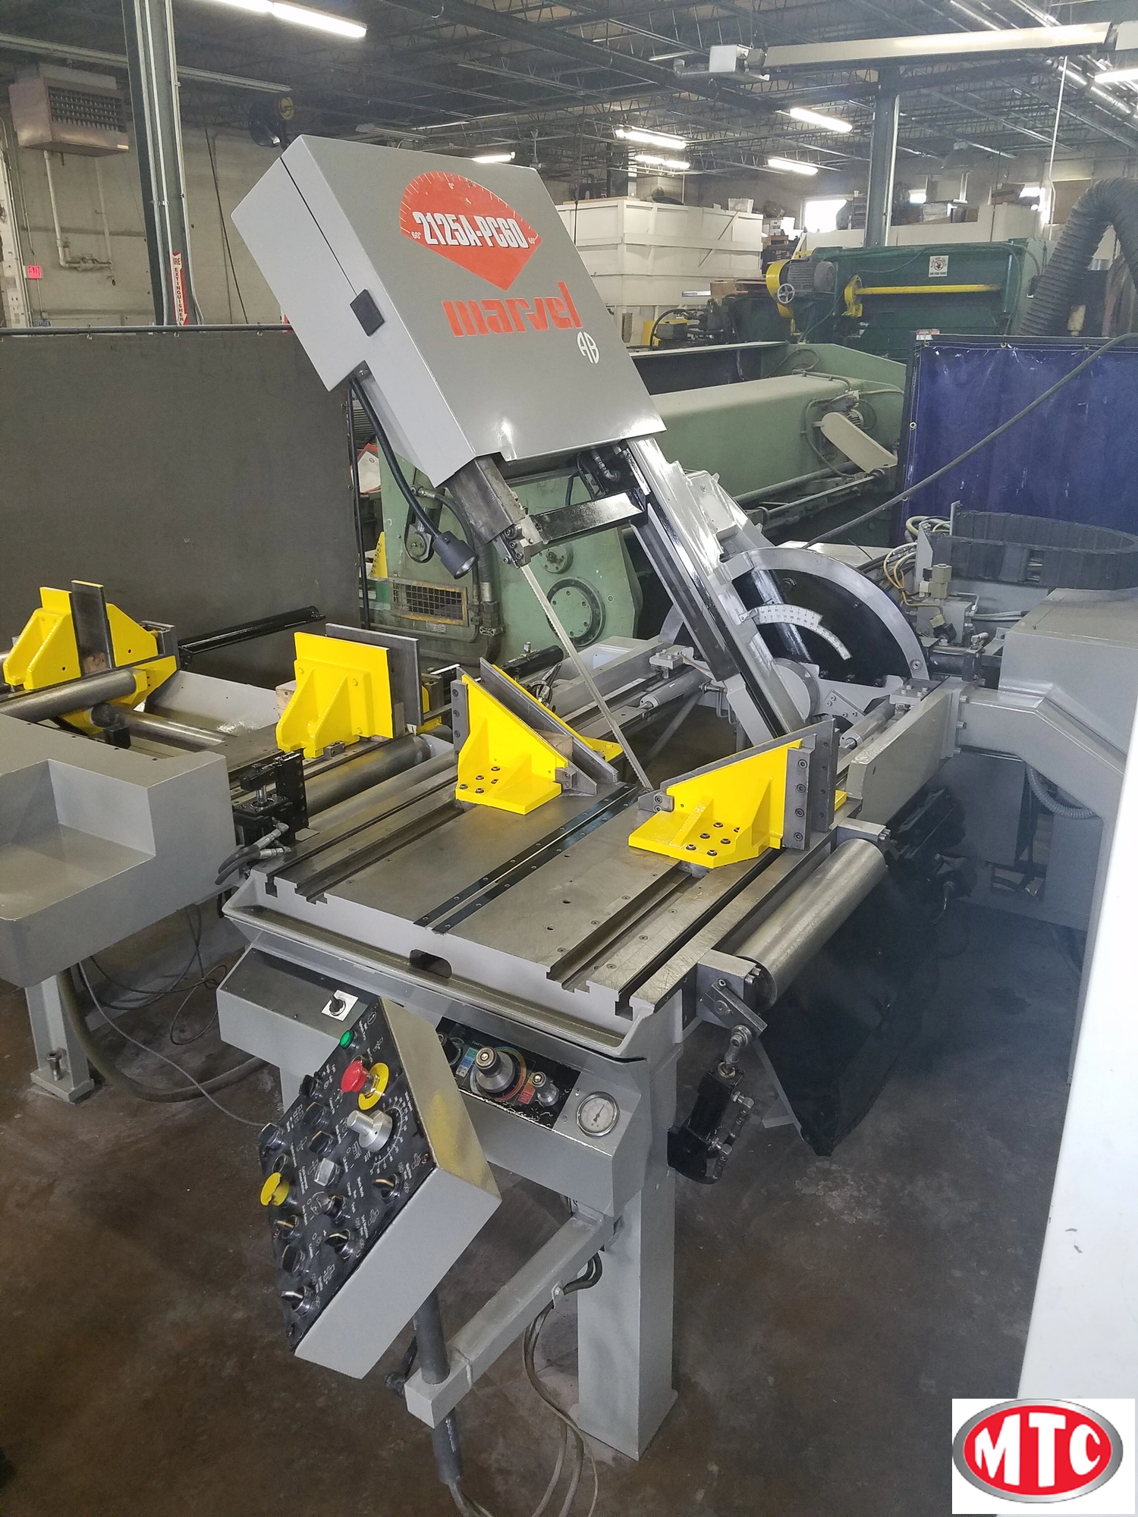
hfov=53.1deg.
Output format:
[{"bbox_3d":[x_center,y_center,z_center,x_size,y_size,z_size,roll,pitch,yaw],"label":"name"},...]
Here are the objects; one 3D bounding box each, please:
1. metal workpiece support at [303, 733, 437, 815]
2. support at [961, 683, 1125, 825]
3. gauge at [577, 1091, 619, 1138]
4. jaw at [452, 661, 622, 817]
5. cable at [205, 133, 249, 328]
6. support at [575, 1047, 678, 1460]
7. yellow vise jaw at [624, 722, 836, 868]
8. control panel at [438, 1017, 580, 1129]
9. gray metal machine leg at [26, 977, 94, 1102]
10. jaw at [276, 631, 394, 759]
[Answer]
[{"bbox_3d":[-0.519,0.069,2.579,0.097,0.098,0.523,12,24,31],"label":"metal workpiece support"},{"bbox_3d":[1.161,-0.011,2.739,0.425,0.250,0.157,12,24,31],"label":"support"},{"bbox_3d":[0.042,0.478,1.518,0.061,0.027,0.061,12,56,31],"label":"gauge"},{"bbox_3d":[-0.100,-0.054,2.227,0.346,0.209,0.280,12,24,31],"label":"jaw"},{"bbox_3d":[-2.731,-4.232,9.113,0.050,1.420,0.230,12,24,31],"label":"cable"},{"bbox_3d":[0.089,0.740,1.722,0.113,0.700,0.115,12,24,31],"label":"support"},{"bbox_3d":[0.258,0.032,1.988,0.360,0.210,0.271,12,24,31],"label":"yellow vise jaw"},{"bbox_3d":[-0.113,0.426,1.596,0.243,0.057,0.093,12,56,31],"label":"control panel"},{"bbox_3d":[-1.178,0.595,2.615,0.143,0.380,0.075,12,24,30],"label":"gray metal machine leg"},{"bbox_3d":[-0.588,-0.143,2.688,0.305,0.246,0.185,12,24,31],"label":"jaw"}]

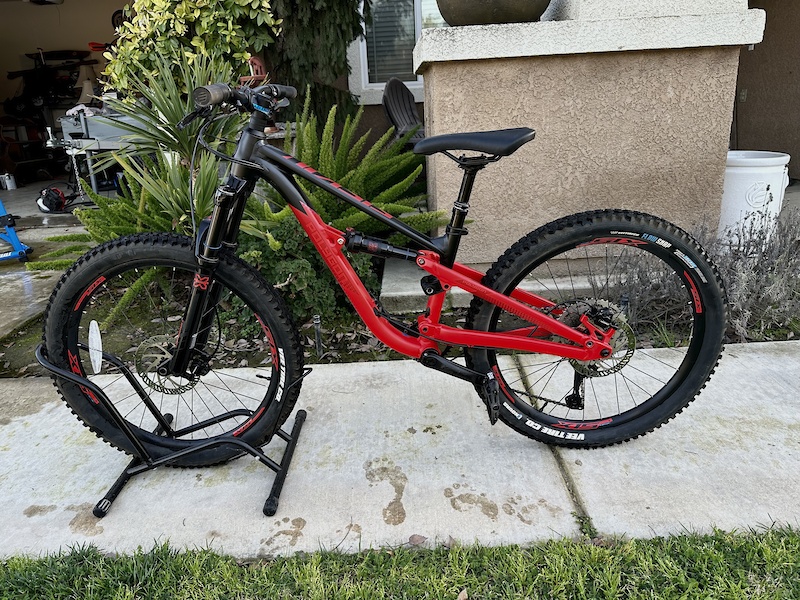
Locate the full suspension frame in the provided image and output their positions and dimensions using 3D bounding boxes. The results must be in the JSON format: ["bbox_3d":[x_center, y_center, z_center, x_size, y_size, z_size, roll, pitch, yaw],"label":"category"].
[{"bbox_3d":[-0.025,-0.133,1.292,1.070,0.620,0.180,-3,17,0],"label":"full suspension frame"}]

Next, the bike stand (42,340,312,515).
[{"bbox_3d":[-0.586,0.272,1.435,0.600,0.355,0.490,-3,17,1],"label":"bike stand"}]

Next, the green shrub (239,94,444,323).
[{"bbox_3d":[-0.282,-0.460,2.684,0.960,0.970,0.850,-3,17,1],"label":"green shrub"}]

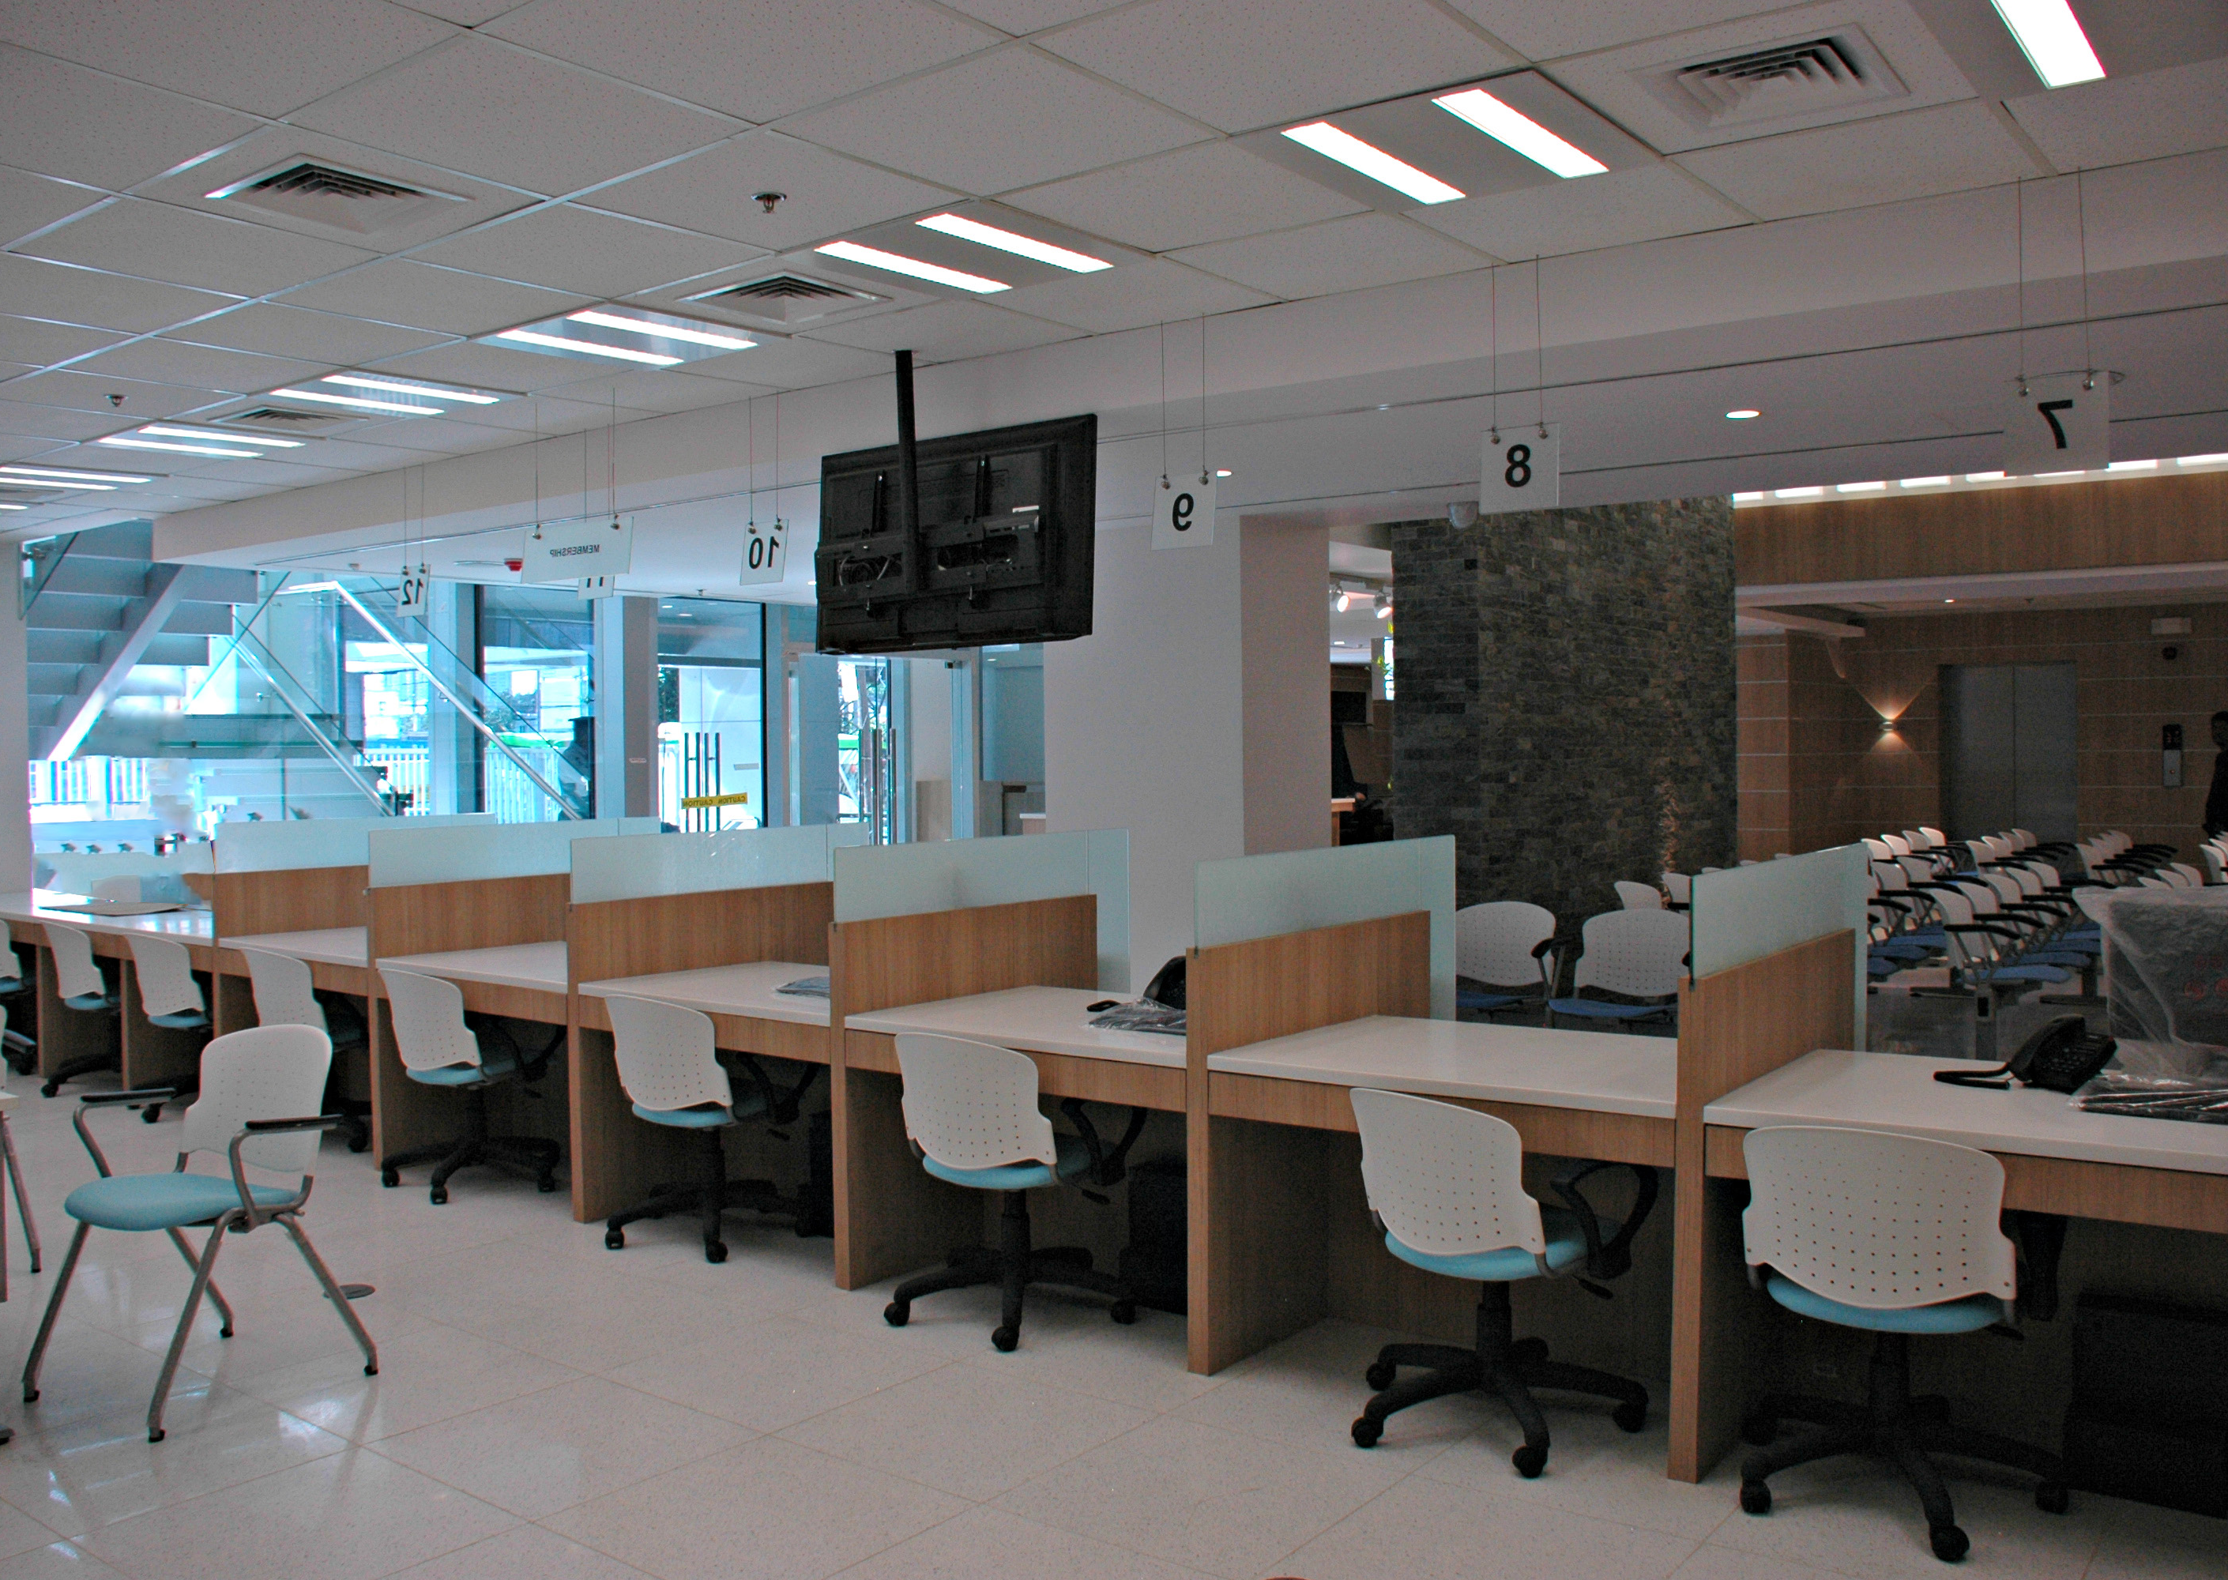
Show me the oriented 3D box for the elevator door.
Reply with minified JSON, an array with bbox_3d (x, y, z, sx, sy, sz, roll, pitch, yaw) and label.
[{"bbox_3d":[7.608,-0.080,15.144,1.127,2.012,0.100,0,2,37],"label":"elevator door"}]

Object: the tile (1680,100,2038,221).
[{"bbox_3d":[1.453,-1.220,3.461,0.600,0.020,0.600,0,2,37],"label":"tile"}]

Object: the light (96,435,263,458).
[{"bbox_3d":[-3.334,-1.245,6.373,0.100,0.050,0.590,0,2,36],"label":"light"}]

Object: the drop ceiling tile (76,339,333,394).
[{"bbox_3d":[-2.593,-1.206,5.060,0.595,0.020,0.595,0,2,36],"label":"drop ceiling tile"}]

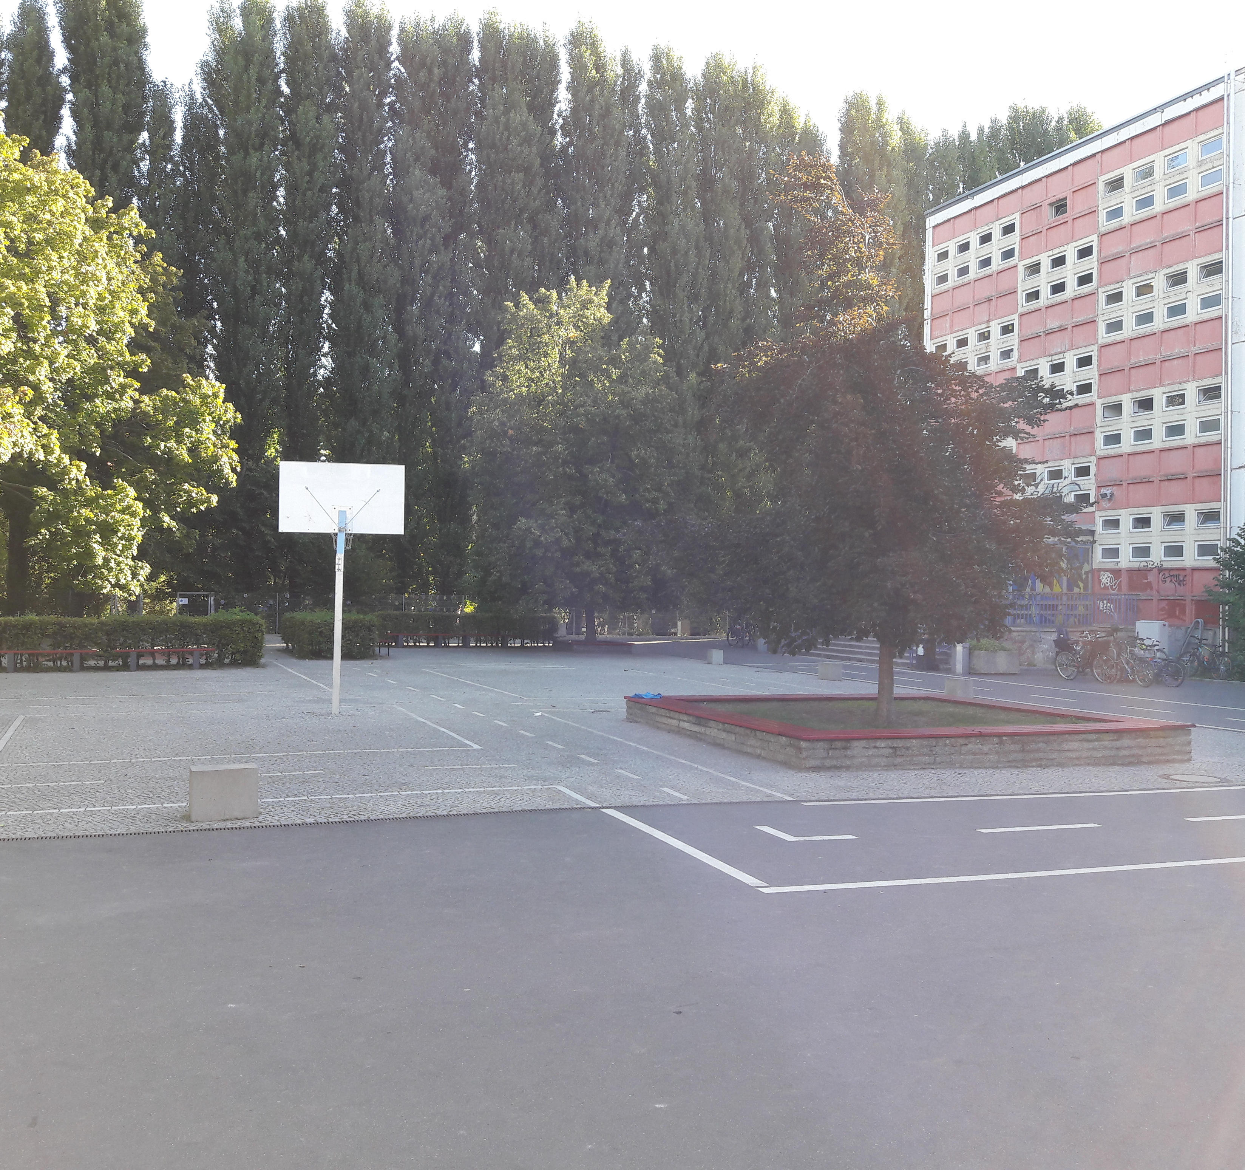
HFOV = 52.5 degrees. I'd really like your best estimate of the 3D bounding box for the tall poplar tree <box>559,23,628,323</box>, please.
[{"bbox_3d":[-1.273,-12.237,60.082,3.470,28.890,3.600,1,0,-23],"label":"tall poplar tree"}]

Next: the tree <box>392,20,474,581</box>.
[{"bbox_3d":[-8.419,-11.815,57.080,4.050,27.840,3.900,1,0,-23],"label":"tree"}]

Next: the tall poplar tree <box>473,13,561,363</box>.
[{"bbox_3d":[-4.741,-12.183,58.582,4.210,28.680,4.000,1,0,-23],"label":"tall poplar tree"}]

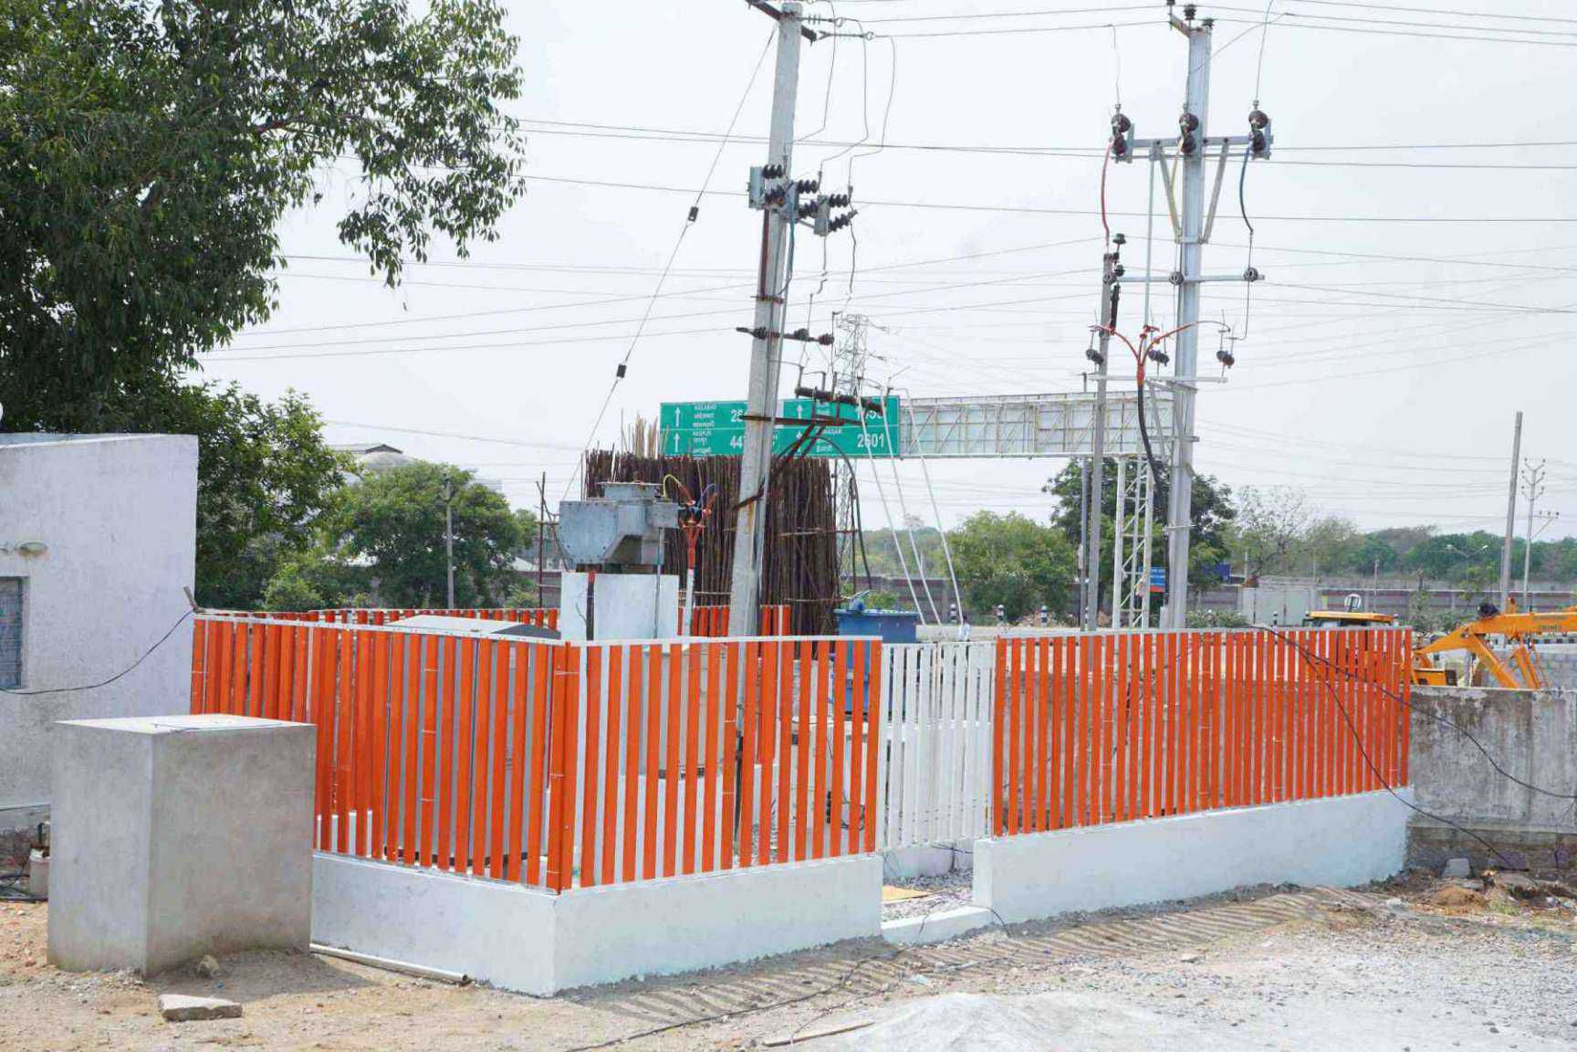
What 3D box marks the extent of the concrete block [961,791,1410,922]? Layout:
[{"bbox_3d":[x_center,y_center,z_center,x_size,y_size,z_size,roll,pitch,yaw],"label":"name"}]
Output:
[{"bbox_3d":[2.926,2.240,15.558,0.160,0.590,5.270,1,-1,42],"label":"concrete block"}]

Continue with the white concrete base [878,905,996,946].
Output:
[{"bbox_3d":[0.809,2.335,13.207,0.150,0.125,1.020,1,-1,42],"label":"white concrete base"}]

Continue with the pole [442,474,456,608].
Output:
[{"bbox_3d":[-9.371,0.580,63.000,0.200,4.050,0.200,-3,-1,0],"label":"pole"}]

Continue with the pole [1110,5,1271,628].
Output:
[{"bbox_3d":[2.956,-0.773,17.000,1.150,6.200,0.550,2,-1,18],"label":"pole"}]

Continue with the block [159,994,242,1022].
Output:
[{"bbox_3d":[-3.414,2.797,13.248,0.470,0.080,0.330,2,-1,-14],"label":"block"}]

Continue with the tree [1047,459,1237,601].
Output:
[{"bbox_3d":[15.033,0.394,97.000,8.000,6.400,7.500,1,-1,0],"label":"tree"}]

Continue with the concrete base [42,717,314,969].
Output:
[{"bbox_3d":[-3.128,1.627,11.805,0.800,1.180,1.030,1,-1,38],"label":"concrete base"}]

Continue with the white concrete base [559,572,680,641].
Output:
[{"bbox_3d":[-1.029,1.199,13.457,0.330,1.840,0.700,1,-1,42],"label":"white concrete base"}]

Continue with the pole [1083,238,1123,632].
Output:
[{"bbox_3d":[3.664,-0.065,26.969,0.250,6.620,0.250,2,-1,0],"label":"pole"}]

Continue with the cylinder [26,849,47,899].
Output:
[{"bbox_3d":[-4.608,2.147,14.141,0.205,0.305,0.205,1,-1,42],"label":"cylinder"}]

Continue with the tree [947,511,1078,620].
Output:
[{"bbox_3d":[7.854,1.364,80.000,4.600,3.850,4.400,1,-1,0],"label":"tree"}]

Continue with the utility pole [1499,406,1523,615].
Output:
[{"bbox_3d":[24.428,-0.208,77.000,0.250,7.450,0.250,4,-1,0],"label":"utility pole"}]

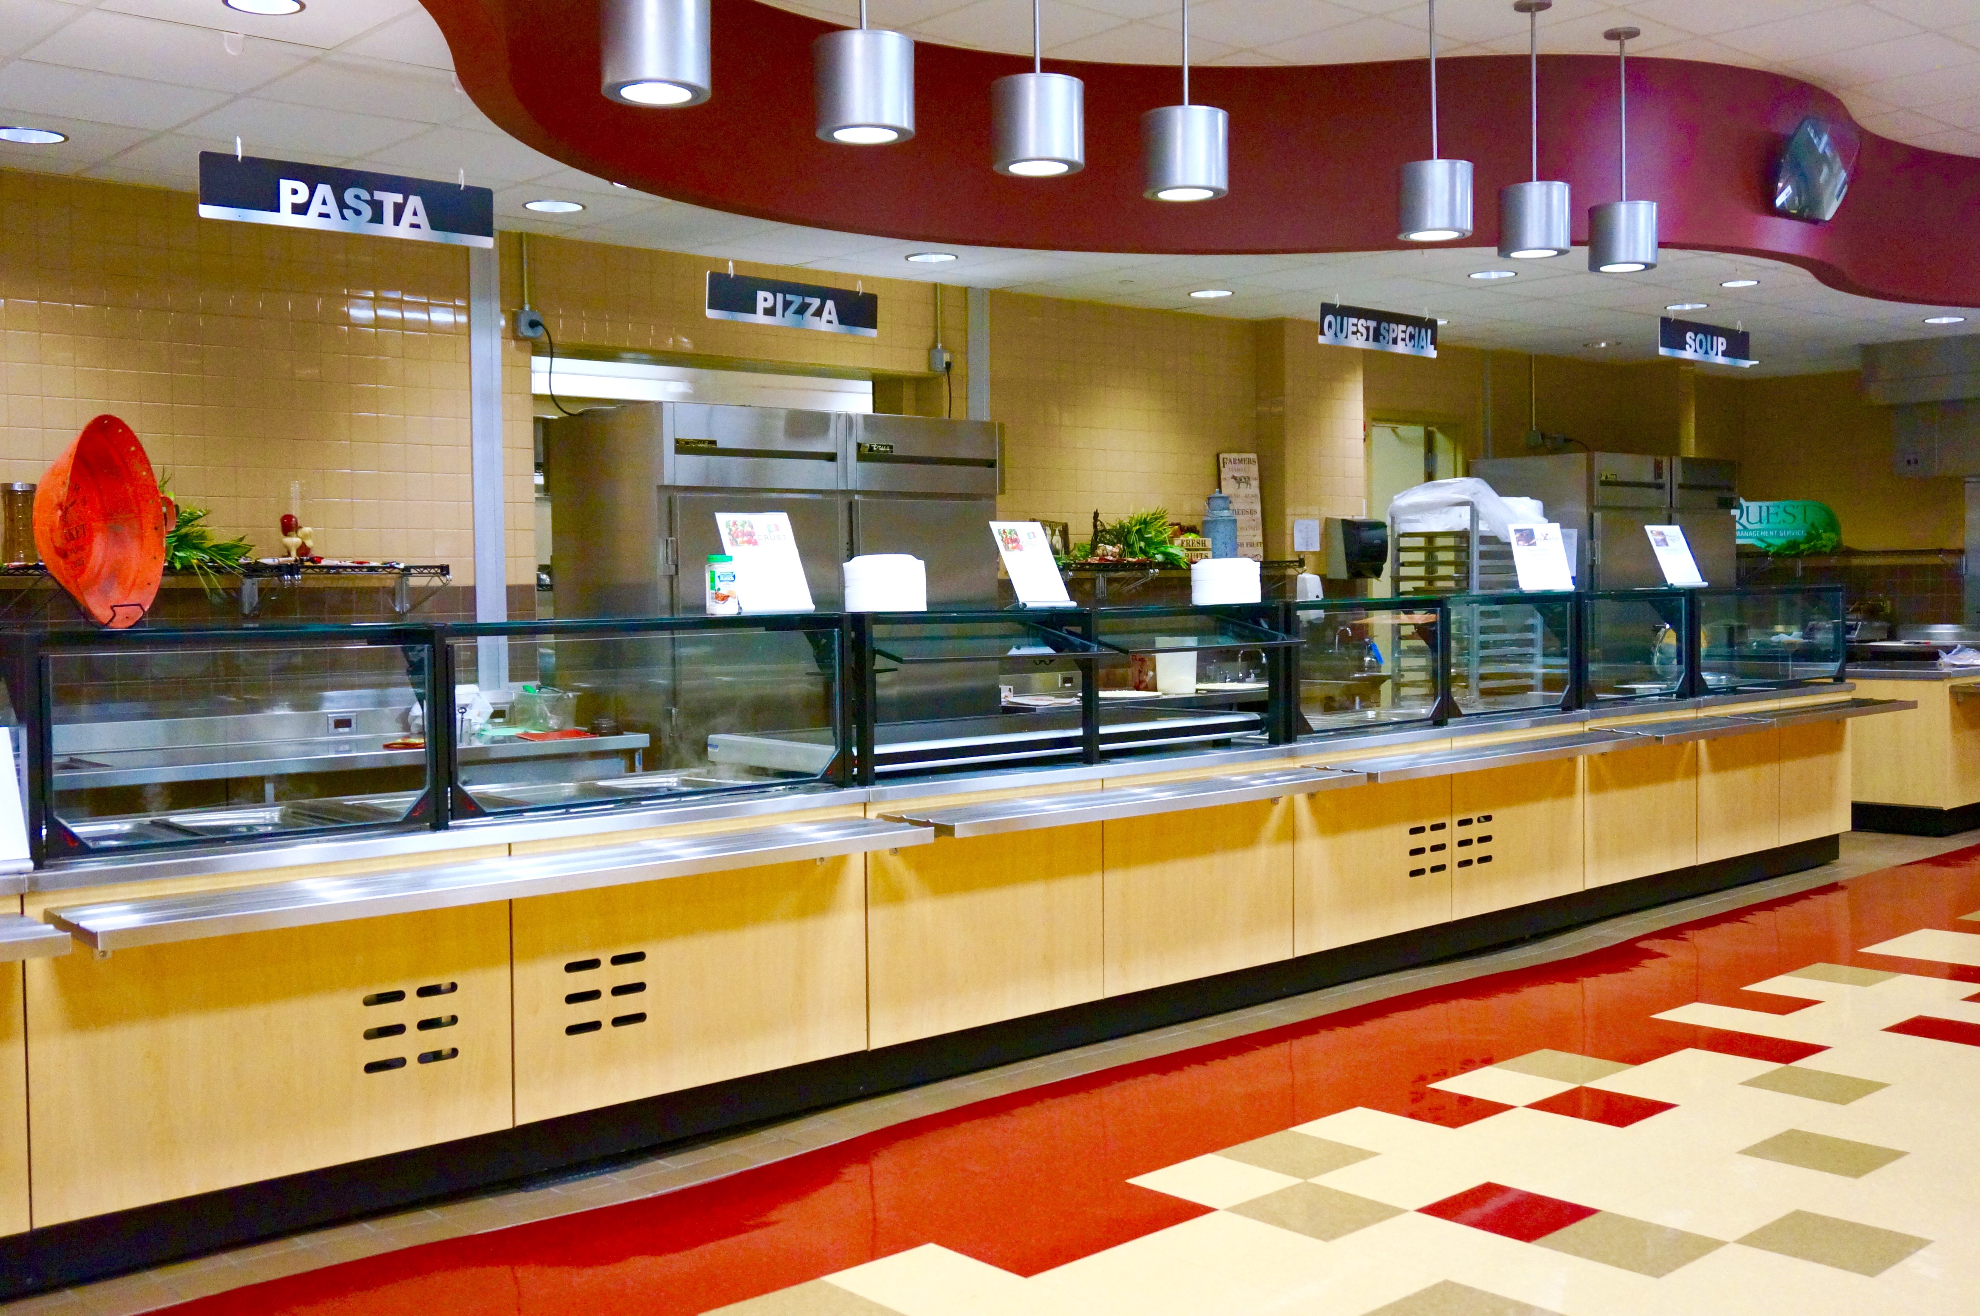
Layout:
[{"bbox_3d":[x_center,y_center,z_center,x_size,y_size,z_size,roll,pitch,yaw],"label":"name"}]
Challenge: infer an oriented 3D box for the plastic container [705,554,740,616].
[{"bbox_3d":[-0.694,-0.191,5.118,0.090,0.158,0.090,-2,2,-16],"label":"plastic container"}]

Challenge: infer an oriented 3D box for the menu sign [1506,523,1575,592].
[{"bbox_3d":[2.212,-0.388,7.931,0.220,0.260,0.130,-1,2,-9],"label":"menu sign"}]

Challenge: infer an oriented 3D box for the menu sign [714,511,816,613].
[{"bbox_3d":[-0.598,-0.255,5.303,0.235,0.277,0.146,-3,3,-38],"label":"menu sign"}]

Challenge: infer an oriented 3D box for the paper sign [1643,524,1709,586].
[{"bbox_3d":[2.970,-0.440,8.554,0.228,0.266,0.149,-2,3,-33],"label":"paper sign"}]

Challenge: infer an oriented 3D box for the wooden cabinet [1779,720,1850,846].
[{"bbox_3d":[3.675,0.505,9.475,0.737,0.673,0.580,-3,3,-42],"label":"wooden cabinet"}]

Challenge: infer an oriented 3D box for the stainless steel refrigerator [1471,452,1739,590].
[{"bbox_3d":[3.734,-0.143,11.980,1.672,2.100,0.830,-3,3,-42],"label":"stainless steel refrigerator"}]

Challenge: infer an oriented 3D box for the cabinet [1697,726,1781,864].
[{"bbox_3d":[3.114,0.536,8.965,0.746,0.680,0.600,-3,3,-42],"label":"cabinet"}]

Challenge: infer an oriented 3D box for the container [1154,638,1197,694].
[{"bbox_3d":[0.873,0.031,9.283,0.193,0.261,0.183,-1,2,5],"label":"container"}]

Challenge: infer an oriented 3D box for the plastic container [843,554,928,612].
[{"bbox_3d":[-0.301,-0.211,5.678,0.235,0.160,0.235,-1,2,-3],"label":"plastic container"}]

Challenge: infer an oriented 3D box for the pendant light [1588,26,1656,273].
[{"bbox_3d":[2.392,-1.918,7.476,0.257,0.880,0.257,-3,3,-42],"label":"pendant light"}]

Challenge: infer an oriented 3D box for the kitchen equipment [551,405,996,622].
[{"bbox_3d":[-0.874,0.046,8.516,1.750,2.130,0.860,-3,3,-42],"label":"kitchen equipment"}]

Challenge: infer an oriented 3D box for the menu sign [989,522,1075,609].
[{"bbox_3d":[0.138,-0.281,6.094,0.220,0.260,0.140,-3,3,-42],"label":"menu sign"}]

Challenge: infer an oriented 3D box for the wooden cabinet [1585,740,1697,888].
[{"bbox_3d":[2.513,0.567,8.416,0.907,0.673,0.580,-3,3,-42],"label":"wooden cabinet"}]

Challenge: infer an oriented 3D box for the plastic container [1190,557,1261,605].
[{"bbox_3d":[0.798,-0.262,6.675,0.235,0.160,0.235,-1,2,7],"label":"plastic container"}]

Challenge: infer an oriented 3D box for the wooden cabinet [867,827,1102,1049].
[{"bbox_3d":[-0.192,0.709,5.952,0.918,0.673,0.580,-3,3,-42],"label":"wooden cabinet"}]

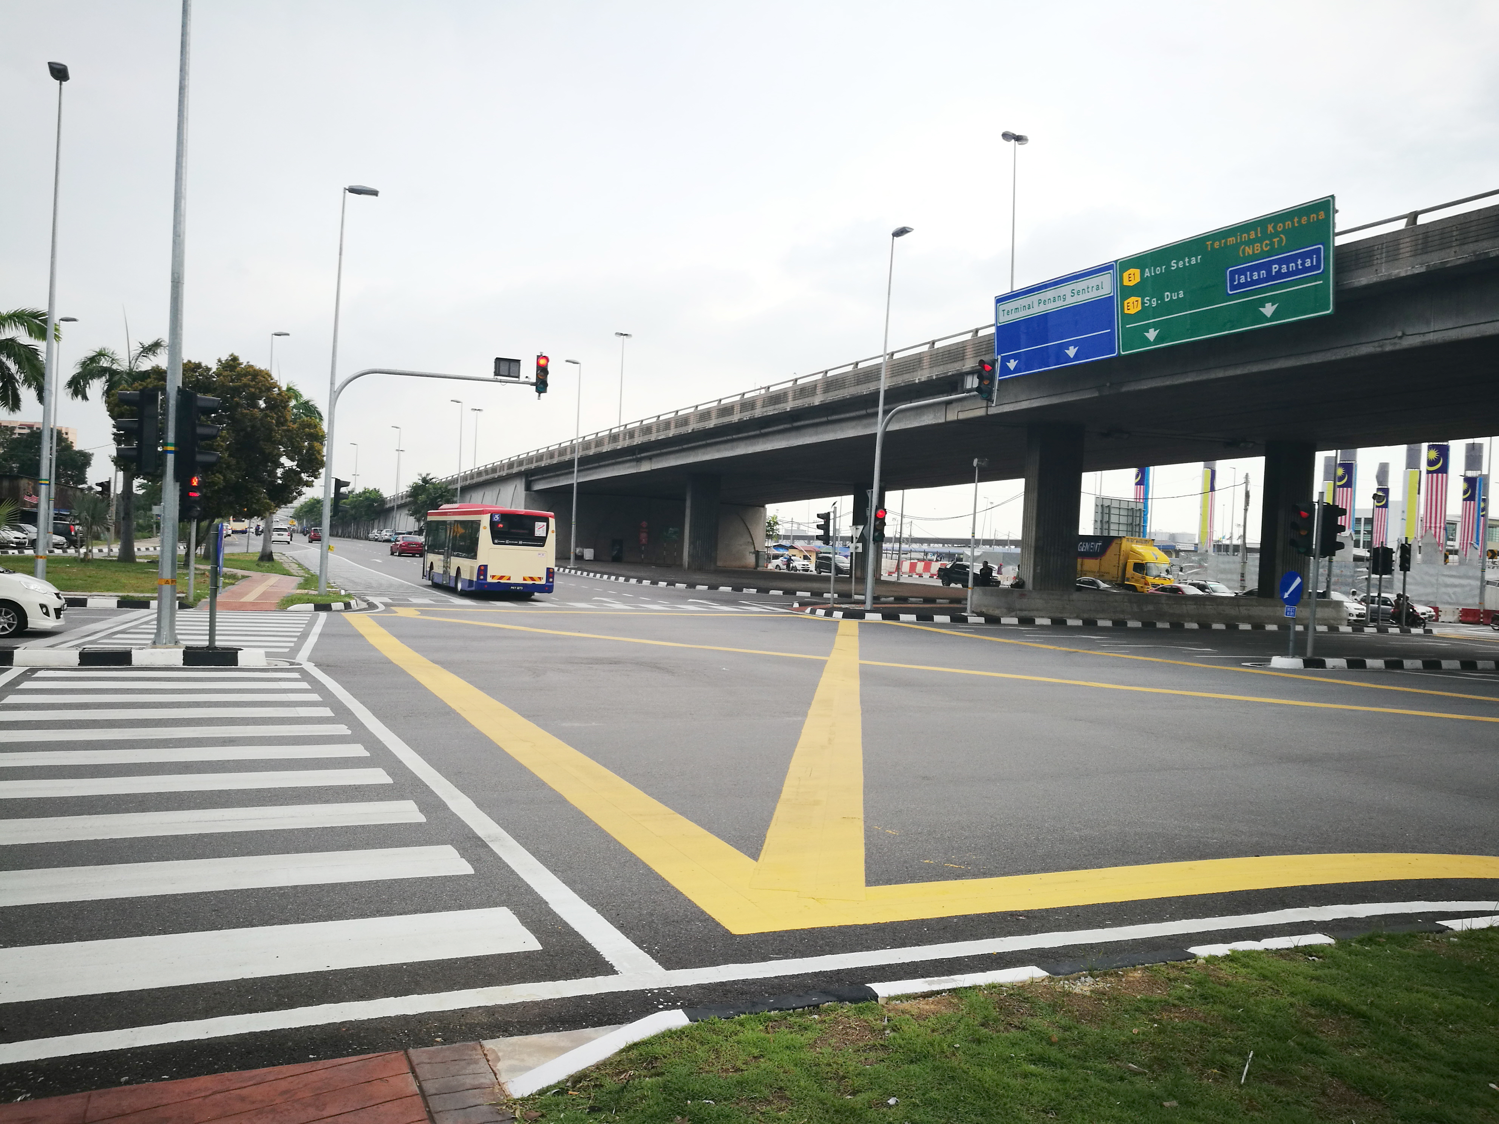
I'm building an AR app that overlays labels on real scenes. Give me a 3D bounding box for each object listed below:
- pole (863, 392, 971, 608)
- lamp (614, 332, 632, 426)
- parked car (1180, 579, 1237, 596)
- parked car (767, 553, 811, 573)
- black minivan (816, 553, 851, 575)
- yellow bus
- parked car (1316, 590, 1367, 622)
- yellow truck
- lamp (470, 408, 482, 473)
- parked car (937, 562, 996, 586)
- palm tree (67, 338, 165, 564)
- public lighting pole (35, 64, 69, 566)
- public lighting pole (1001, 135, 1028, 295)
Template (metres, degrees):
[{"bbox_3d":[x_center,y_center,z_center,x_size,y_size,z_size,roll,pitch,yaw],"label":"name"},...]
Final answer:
[{"bbox_3d":[5.213,-1.735,36.548,0.400,6.700,5.200,3,1,-26],"label":"pole"},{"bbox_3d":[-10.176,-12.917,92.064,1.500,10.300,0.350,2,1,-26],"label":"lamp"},{"bbox_3d":[26.577,1.833,67.490,1.740,1.550,4.450,3,1,-26],"label":"parked car"},{"bbox_3d":[3.824,0.152,107.991,1.700,1.450,4.350,3,1,-32],"label":"parked car"},{"bbox_3d":[6.723,0.311,88.990,1.720,1.500,4.300,2,1,-26],"label":"black minivan"},{"bbox_3d":[-9.661,-0.392,42.367,2.500,3.080,9.000,2,1,-26],"label":"yellow bus"},{"bbox_3d":[26.350,2.020,53.991,1.700,1.500,4.200,3,1,-22],"label":"parked car"},{"bbox_3d":[22.274,0.284,72.430,2.400,3.750,8.300,3,1,-26],"label":"yellow truck"},{"bbox_3d":[-36.253,-14.261,154.075,1.550,12.000,0.400,3,1,-26],"label":"lamp"},{"bbox_3d":[15.686,0.881,83.489,1.820,1.770,5.200,3,1,-25],"label":"parked car"},{"bbox_3d":[-23.556,-4.187,44.000,4.100,8.500,4.100,3,1,0],"label":"palm tree"},{"bbox_3d":[-16.486,-5.388,27.533,0.400,12.250,1.050,3,1,-22],"label":"public lighting pole"},{"bbox_3d":[12.525,-14.354,56.077,1.600,12.200,0.400,3,1,-26],"label":"public lighting pole"}]

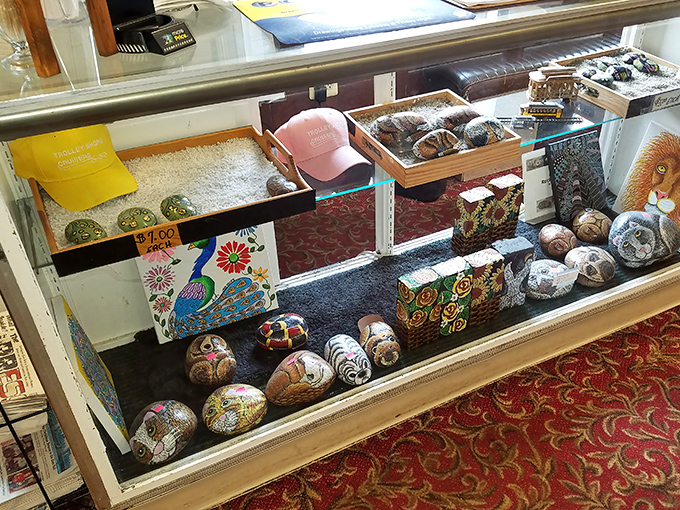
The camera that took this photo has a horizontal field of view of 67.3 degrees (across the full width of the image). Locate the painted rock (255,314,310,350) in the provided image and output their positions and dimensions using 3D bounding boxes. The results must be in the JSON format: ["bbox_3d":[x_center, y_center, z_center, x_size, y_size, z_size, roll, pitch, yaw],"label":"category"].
[{"bbox_3d":[-0.151,0.207,1.374,0.143,0.083,0.120,-15,32,-19],"label":"painted rock"}]

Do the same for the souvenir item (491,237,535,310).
[{"bbox_3d":[0.490,0.060,1.472,0.098,0.195,0.060,-15,31,-19],"label":"souvenir item"}]

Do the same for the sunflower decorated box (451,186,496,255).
[{"bbox_3d":[0.454,-0.109,1.742,0.101,0.204,0.059,-16,33,-22],"label":"sunflower decorated box"}]

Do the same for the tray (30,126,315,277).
[{"bbox_3d":[-0.347,-0.151,1.074,0.500,0.075,0.331,-18,43,-23],"label":"tray"}]

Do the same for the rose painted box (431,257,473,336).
[{"bbox_3d":[0.299,0.119,1.389,0.095,0.193,0.058,-15,31,-19],"label":"rose painted box"}]

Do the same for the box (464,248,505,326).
[{"bbox_3d":[0.393,0.091,1.427,0.095,0.193,0.058,-15,31,-19],"label":"box"}]

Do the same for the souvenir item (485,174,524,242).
[{"bbox_3d":[0.576,-0.157,1.807,0.101,0.205,0.059,-17,33,-22],"label":"souvenir item"}]

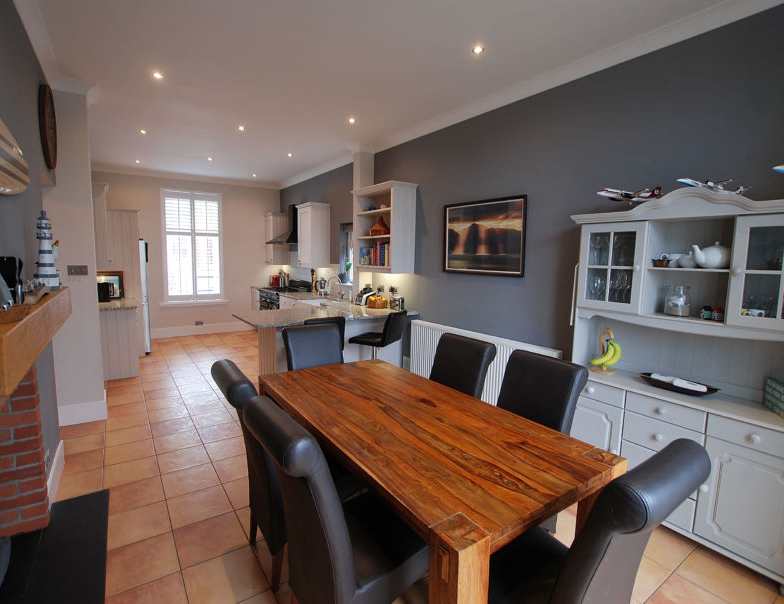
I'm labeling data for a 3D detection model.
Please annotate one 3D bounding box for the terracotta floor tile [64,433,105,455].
[{"bbox_3d":[-2.594,1.195,3.133,0.305,0.010,0.335,-2,7,-36],"label":"terracotta floor tile"}]

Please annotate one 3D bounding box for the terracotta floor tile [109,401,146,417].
[{"bbox_3d":[-2.735,1.114,3.876,0.335,0.010,0.335,-2,7,-36],"label":"terracotta floor tile"}]

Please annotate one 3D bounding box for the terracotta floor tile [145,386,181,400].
[{"bbox_3d":[-2.566,1.028,4.200,0.326,0.010,0.326,-2,8,-36],"label":"terracotta floor tile"}]

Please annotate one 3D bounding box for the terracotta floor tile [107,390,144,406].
[{"bbox_3d":[-2.938,1.078,4.151,0.335,0.010,0.335,-2,7,-36],"label":"terracotta floor tile"}]

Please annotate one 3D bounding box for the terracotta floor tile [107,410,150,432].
[{"bbox_3d":[-2.533,1.151,3.602,0.335,0.010,0.335,-2,7,-36],"label":"terracotta floor tile"}]

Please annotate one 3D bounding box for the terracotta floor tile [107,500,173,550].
[{"bbox_3d":[-1.459,1.290,2.164,0.303,0.010,0.326,-2,8,-36],"label":"terracotta floor tile"}]

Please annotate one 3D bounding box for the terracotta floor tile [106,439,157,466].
[{"bbox_3d":[-2.072,1.198,2.976,0.331,0.012,0.331,-4,8,-36],"label":"terracotta floor tile"}]

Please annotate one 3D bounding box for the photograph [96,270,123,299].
[{"bbox_3d":[-4.194,-0.238,5.470,0.470,0.411,0.030,-2,2,-36],"label":"photograph"}]

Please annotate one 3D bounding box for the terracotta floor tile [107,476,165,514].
[{"bbox_3d":[-1.677,1.268,2.437,0.331,0.012,0.331,-4,8,-36],"label":"terracotta floor tile"}]

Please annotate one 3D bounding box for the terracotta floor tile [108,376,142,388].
[{"bbox_3d":[-3.343,1.005,4.699,0.335,0.010,0.335,-2,7,-36],"label":"terracotta floor tile"}]

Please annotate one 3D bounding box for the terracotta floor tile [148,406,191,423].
[{"bbox_3d":[-2.256,1.142,3.805,0.335,0.010,0.335,-2,7,-36],"label":"terracotta floor tile"}]

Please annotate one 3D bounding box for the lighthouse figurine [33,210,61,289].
[{"bbox_3d":[-1.885,-0.284,2.046,0.110,0.420,0.110,-2,8,-36],"label":"lighthouse figurine"}]

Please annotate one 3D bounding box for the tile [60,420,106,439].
[{"bbox_3d":[-2.708,1.122,3.282,0.326,0.010,0.326,-2,8,-36],"label":"tile"}]

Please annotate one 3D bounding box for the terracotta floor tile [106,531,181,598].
[{"bbox_3d":[-1.264,1.326,1.900,0.303,0.010,0.326,-2,8,-36],"label":"terracotta floor tile"}]

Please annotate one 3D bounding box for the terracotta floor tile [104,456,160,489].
[{"bbox_3d":[-1.858,1.218,2.685,0.326,0.010,0.326,-2,8,-36],"label":"terracotta floor tile"}]

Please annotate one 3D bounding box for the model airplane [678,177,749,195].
[{"bbox_3d":[1.767,-0.646,2.082,0.345,0.085,0.300,16,8,4],"label":"model airplane"}]

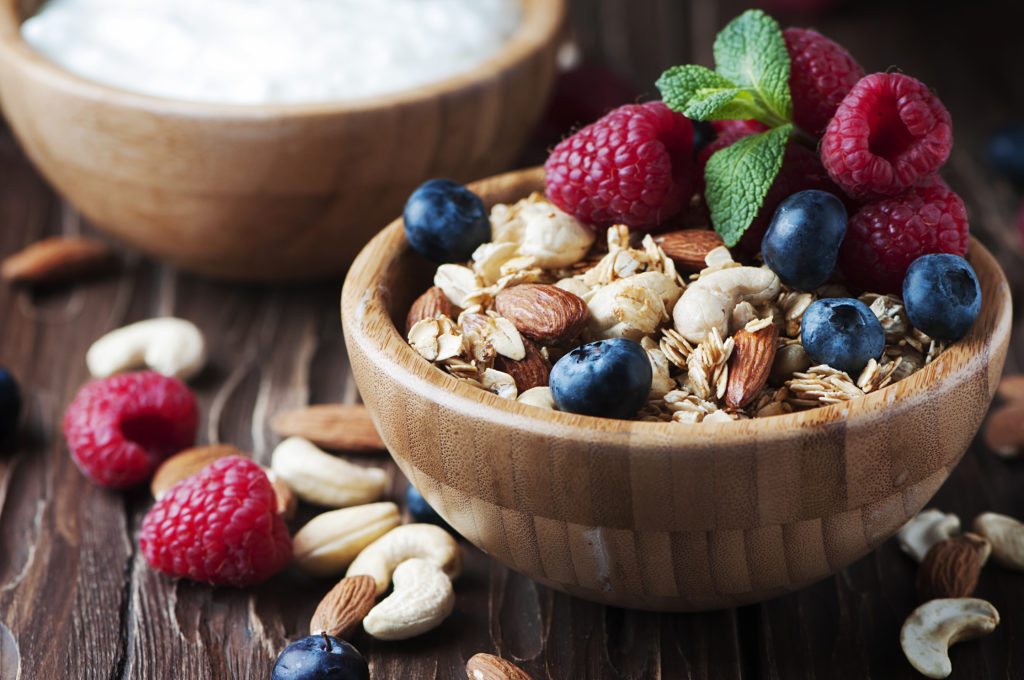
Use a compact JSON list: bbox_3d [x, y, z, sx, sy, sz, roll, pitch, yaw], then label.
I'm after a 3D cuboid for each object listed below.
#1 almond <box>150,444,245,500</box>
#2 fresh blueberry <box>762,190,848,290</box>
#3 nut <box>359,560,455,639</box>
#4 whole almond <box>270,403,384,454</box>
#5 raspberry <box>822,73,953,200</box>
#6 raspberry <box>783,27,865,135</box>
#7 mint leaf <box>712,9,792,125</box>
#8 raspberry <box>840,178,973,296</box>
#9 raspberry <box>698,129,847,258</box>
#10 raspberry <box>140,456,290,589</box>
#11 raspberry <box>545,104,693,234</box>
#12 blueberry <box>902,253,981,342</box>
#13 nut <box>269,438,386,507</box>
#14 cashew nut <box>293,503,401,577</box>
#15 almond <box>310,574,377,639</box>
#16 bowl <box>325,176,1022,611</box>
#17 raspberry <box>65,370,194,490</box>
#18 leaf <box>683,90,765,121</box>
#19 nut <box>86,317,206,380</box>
[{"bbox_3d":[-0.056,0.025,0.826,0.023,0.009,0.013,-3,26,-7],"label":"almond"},{"bbox_3d":[0.053,-0.018,0.799,0.015,0.018,0.015,10,25,-5],"label":"fresh blueberry"},{"bbox_3d":[-0.018,0.045,0.779,0.013,0.010,0.021,29,56,21],"label":"nut"},{"bbox_3d":[-0.033,0.017,0.845,0.024,0.008,0.013,1,26,3],"label":"whole almond"},{"bbox_3d":[0.067,-0.036,0.799,0.023,0.023,0.021,0,0,-1],"label":"raspberry"},{"bbox_3d":[0.053,-0.046,0.808,0.022,0.022,0.022,0,26,0],"label":"raspberry"},{"bbox_3d":[0.043,-0.050,0.808,0.014,0.004,0.022,-22,62,10],"label":"mint leaf"},{"bbox_3d":[0.070,-0.019,0.802,0.024,0.021,0.021,26,33,23],"label":"raspberry"},{"bbox_3d":[0.047,-0.026,0.802,0.025,0.021,0.023,0,25,0],"label":"raspberry"},{"bbox_3d":[-0.052,0.032,0.789,0.026,0.022,0.022,-14,25,0],"label":"raspberry"},{"bbox_3d":[0.020,-0.032,0.819,0.027,0.023,0.023,-12,26,-10],"label":"raspberry"},{"bbox_3d":[0.076,-0.008,0.790,0.014,0.015,0.015,0,26,0],"label":"blueberry"},{"bbox_3d":[-0.034,0.024,0.818,0.023,0.011,0.013,12,27,25],"label":"nut"},{"bbox_3d":[-0.030,0.036,0.802,0.024,0.011,0.011,-19,31,-34],"label":"cashew nut"},{"bbox_3d":[-0.029,0.046,0.771,0.010,0.007,0.020,10,26,21],"label":"almond"},{"bbox_3d":[0.029,0.015,0.801,0.118,0.050,0.118,0,26,0],"label":"bowl"},{"bbox_3d":[-0.071,0.017,0.830,0.022,0.022,0.022,-20,32,-35],"label":"raspberry"},{"bbox_3d":[0.038,-0.042,0.799,0.015,0.005,0.008,3,29,-28],"label":"leaf"},{"bbox_3d":[-0.071,0.002,0.866,0.023,0.011,0.013,3,25,6],"label":"nut"}]

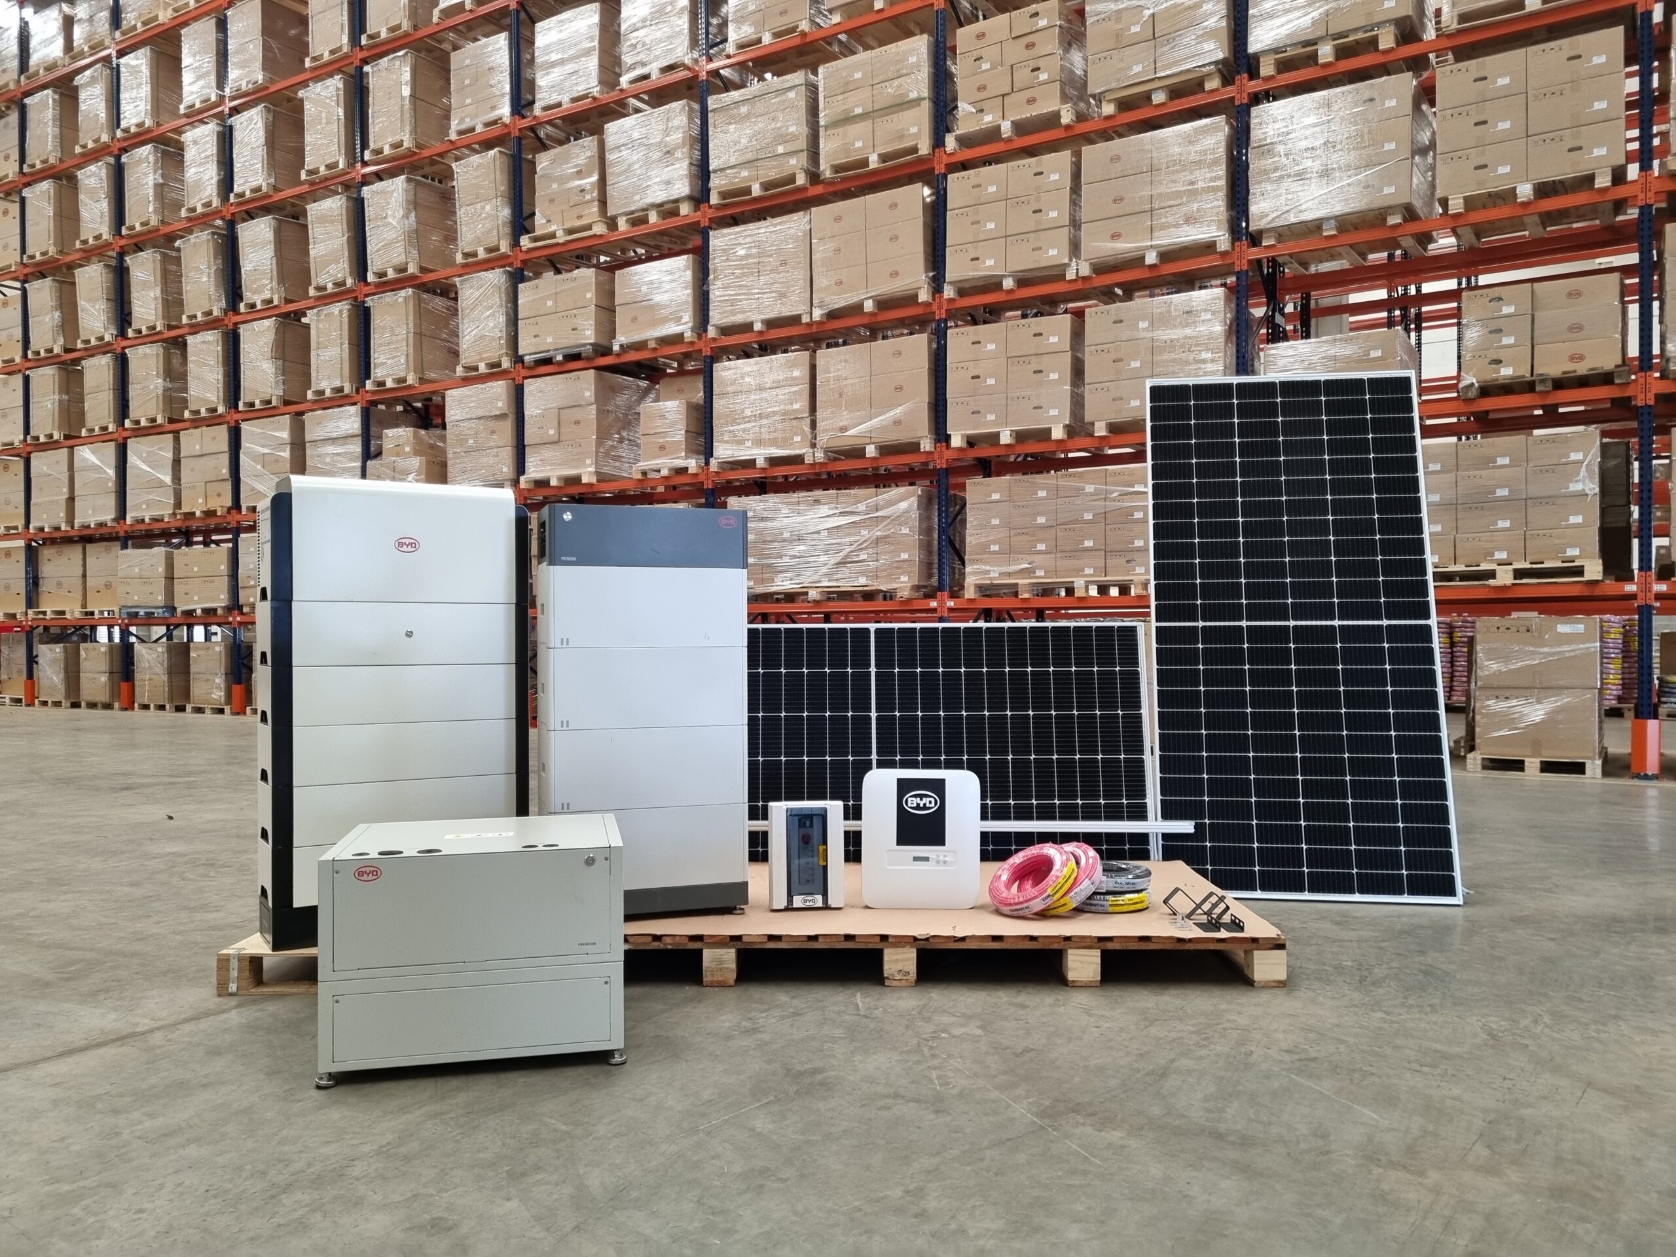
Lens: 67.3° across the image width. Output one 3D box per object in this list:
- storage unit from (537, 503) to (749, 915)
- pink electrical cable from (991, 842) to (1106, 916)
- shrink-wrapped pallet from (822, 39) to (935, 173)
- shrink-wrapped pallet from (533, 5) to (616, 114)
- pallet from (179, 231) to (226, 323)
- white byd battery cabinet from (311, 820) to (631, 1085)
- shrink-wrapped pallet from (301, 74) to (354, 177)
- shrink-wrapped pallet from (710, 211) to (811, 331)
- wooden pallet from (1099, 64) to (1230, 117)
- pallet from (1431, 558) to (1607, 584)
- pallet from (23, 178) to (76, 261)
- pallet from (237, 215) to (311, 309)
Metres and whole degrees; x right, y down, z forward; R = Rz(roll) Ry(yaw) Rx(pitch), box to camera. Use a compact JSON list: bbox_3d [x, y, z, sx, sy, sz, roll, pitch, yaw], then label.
[{"bbox_3d":[-0.597,0.246,3.819,0.585,1.193,0.298,-1,0,-18],"label":"storage unit"},{"bbox_3d":[0.636,0.755,3.860,0.335,0.200,0.250,-1,0,6],"label":"pink electrical cable"},{"bbox_3d":[0.564,-4.257,10.722,1.027,0.933,1.050,-1,0,31],"label":"shrink-wrapped pallet"},{"bbox_3d":[-2.516,-5.888,13.490,0.903,0.912,1.100,-1,0,31],"label":"shrink-wrapped pallet"},{"bbox_3d":[-8.149,-4.612,17.174,0.820,1.110,1.180,-1,0,32],"label":"pallet"},{"bbox_3d":[-0.857,0.739,3.045,0.650,0.492,0.570,-1,0,-12],"label":"white byd battery cabinet"},{"bbox_3d":[-5.819,-5.923,15.438,0.780,1.071,1.150,-1,0,31],"label":"shrink-wrapped pallet"},{"bbox_3d":[-0.467,-3.315,12.229,1.156,0.994,1.061,-1,0,32],"label":"shrink-wrapped pallet"},{"bbox_3d":[2.775,-4.174,10.227,0.930,0.142,1.000,-1,0,31],"label":"wooden pallet"},{"bbox_3d":[4.780,-0.380,8.950,1.126,0.139,1.000,-1,0,31],"label":"pallet"},{"bbox_3d":[-10.766,-5.595,17.799,0.760,1.030,1.030,-1,0,31],"label":"pallet"},{"bbox_3d":[-6.553,-4.273,15.256,0.720,1.040,1.030,-1,0,31],"label":"pallet"}]

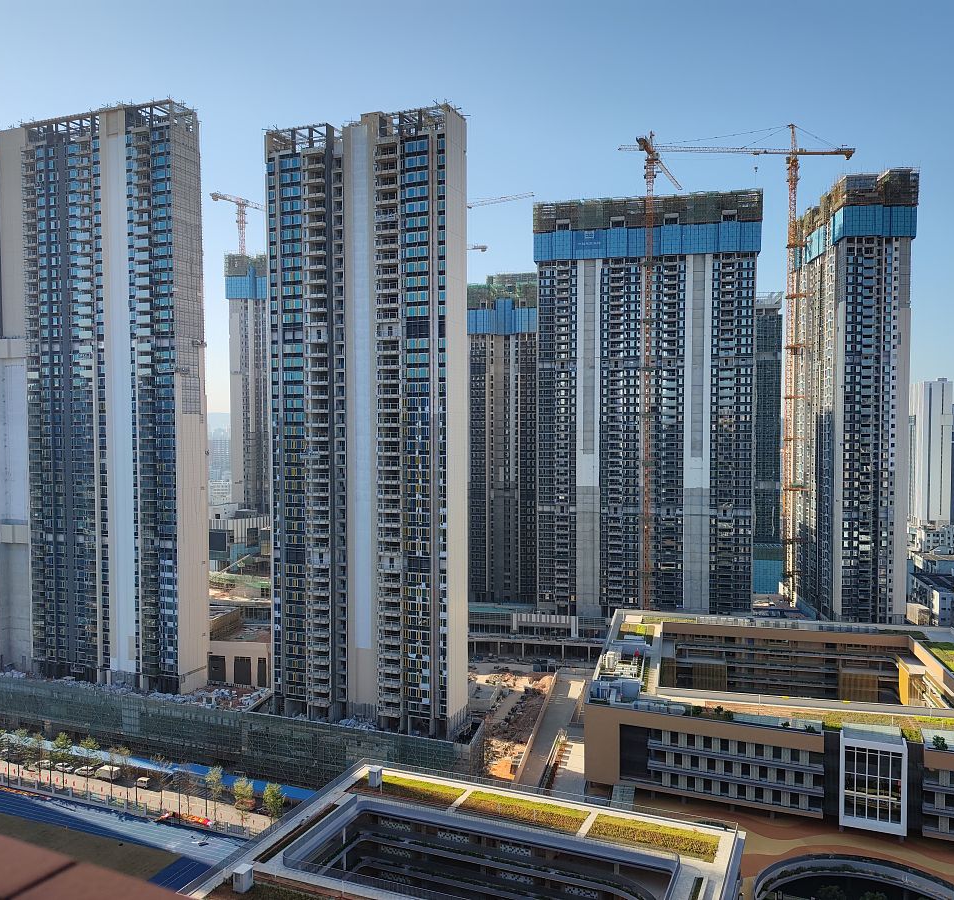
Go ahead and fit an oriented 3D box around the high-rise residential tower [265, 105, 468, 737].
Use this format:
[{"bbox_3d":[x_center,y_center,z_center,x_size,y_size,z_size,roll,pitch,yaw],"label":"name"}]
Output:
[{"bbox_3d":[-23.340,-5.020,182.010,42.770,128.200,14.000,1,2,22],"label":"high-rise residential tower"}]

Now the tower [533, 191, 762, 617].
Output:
[{"bbox_3d":[57.250,-13.640,282.240,73.000,137.500,20.000,0,2,13],"label":"tower"}]

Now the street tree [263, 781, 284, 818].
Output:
[{"bbox_3d":[-40.410,70.790,164.740,4.200,9.600,4.200,1,2,21],"label":"street tree"}]

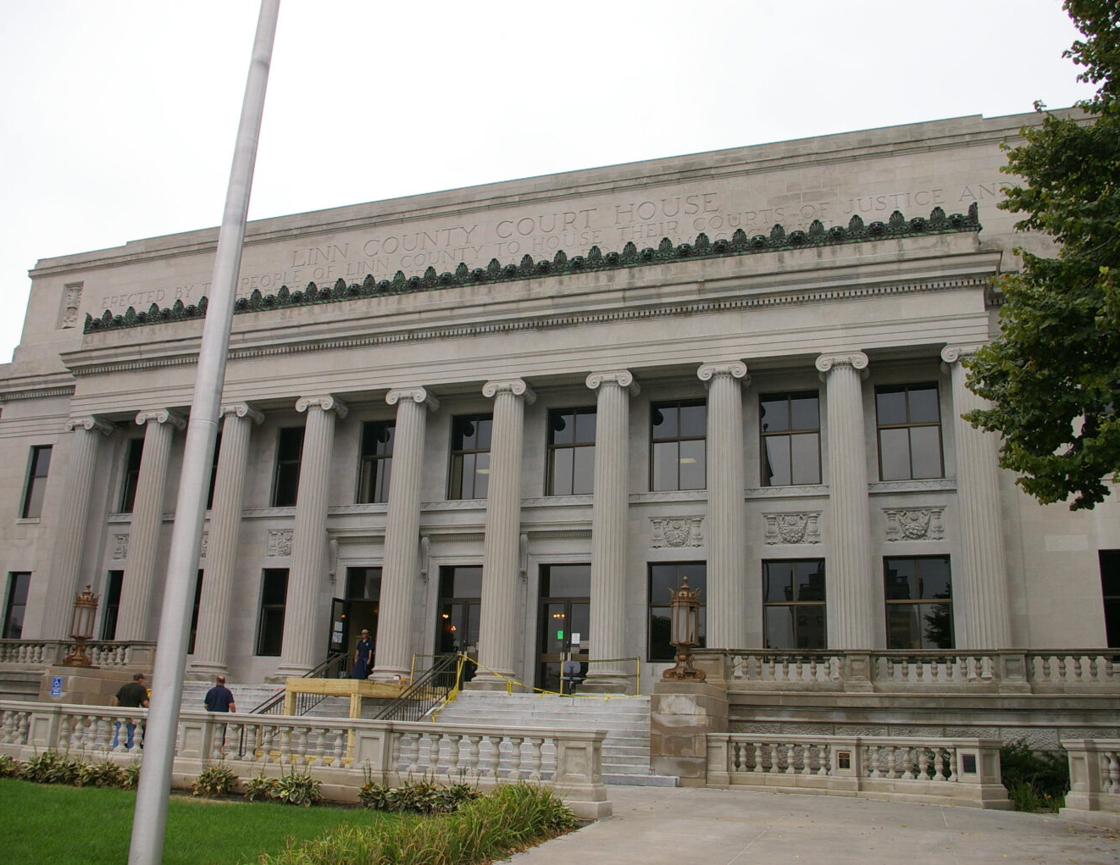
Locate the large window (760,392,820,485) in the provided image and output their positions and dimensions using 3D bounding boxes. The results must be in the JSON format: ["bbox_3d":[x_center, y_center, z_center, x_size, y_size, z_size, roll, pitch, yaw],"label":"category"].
[{"bbox_3d":[6.336,0.160,26.779,1.638,2.677,0.150,-4,-16,18],"label":"large window"}]

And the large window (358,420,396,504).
[{"bbox_3d":[-5.660,0.924,31.302,1.661,2.730,0.160,-4,-17,18],"label":"large window"}]

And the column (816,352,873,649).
[{"bbox_3d":[7.094,2.148,23.722,1.290,8.450,1.200,-4,-18,18],"label":"column"}]

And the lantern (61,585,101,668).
[{"bbox_3d":[-11.719,4.785,23.965,0.875,2.042,0.875,-4,-18,18],"label":"lantern"}]

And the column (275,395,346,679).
[{"bbox_3d":[-7.631,3.238,29.879,1.440,8.896,1.440,-4,-17,18],"label":"column"}]

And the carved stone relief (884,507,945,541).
[{"bbox_3d":[8.843,2.293,24.247,1.520,0.869,0.153,-4,-18,18],"label":"carved stone relief"}]

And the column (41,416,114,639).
[{"bbox_3d":[-16.230,3.757,32.409,1.354,8.647,1.354,-4,-16,18],"label":"column"}]

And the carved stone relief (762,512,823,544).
[{"bbox_3d":[6.197,2.547,25.951,1.496,0.866,0.120,-4,-16,18],"label":"carved stone relief"}]

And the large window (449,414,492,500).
[{"bbox_3d":[-2.634,0.736,30.317,1.661,2.730,0.160,-4,-17,18],"label":"large window"}]

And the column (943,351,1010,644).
[{"bbox_3d":[10.347,2.089,23.988,1.440,8.896,1.440,-4,-17,18],"label":"column"}]

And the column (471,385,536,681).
[{"bbox_3d":[-1.574,2.713,26.574,1.290,8.450,1.200,-4,-18,18],"label":"column"}]

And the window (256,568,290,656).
[{"bbox_3d":[-8.653,5.587,30.424,1.660,2.747,0.150,-4,-16,18],"label":"window"}]

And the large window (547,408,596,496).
[{"bbox_3d":[0.352,0.504,27.942,1.587,2.604,0.215,-4,-18,18],"label":"large window"}]

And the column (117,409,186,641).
[{"bbox_3d":[-13.007,3.396,30.496,1.290,8.450,1.200,-4,-18,18],"label":"column"}]

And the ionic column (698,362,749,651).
[{"bbox_3d":[4.229,2.341,24.663,1.290,8.450,1.200,-4,-18,18],"label":"ionic column"}]

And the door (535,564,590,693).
[{"bbox_3d":[0.253,5.601,27.890,1.920,3.687,0.192,-4,-17,18],"label":"door"}]

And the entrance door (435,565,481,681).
[{"bbox_3d":[-2.775,5.787,28.875,1.920,3.687,0.192,-4,-17,18],"label":"entrance door"}]

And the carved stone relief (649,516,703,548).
[{"bbox_3d":[3.278,2.790,27.419,1.590,0.896,0.128,-4,-17,18],"label":"carved stone relief"}]

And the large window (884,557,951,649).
[{"bbox_3d":[8.802,4.301,23.802,1.616,2.661,0.215,-4,-18,18],"label":"large window"}]

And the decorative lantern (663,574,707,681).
[{"bbox_3d":[2.437,3.860,19.083,0.875,2.072,0.875,-4,-18,18],"label":"decorative lantern"}]

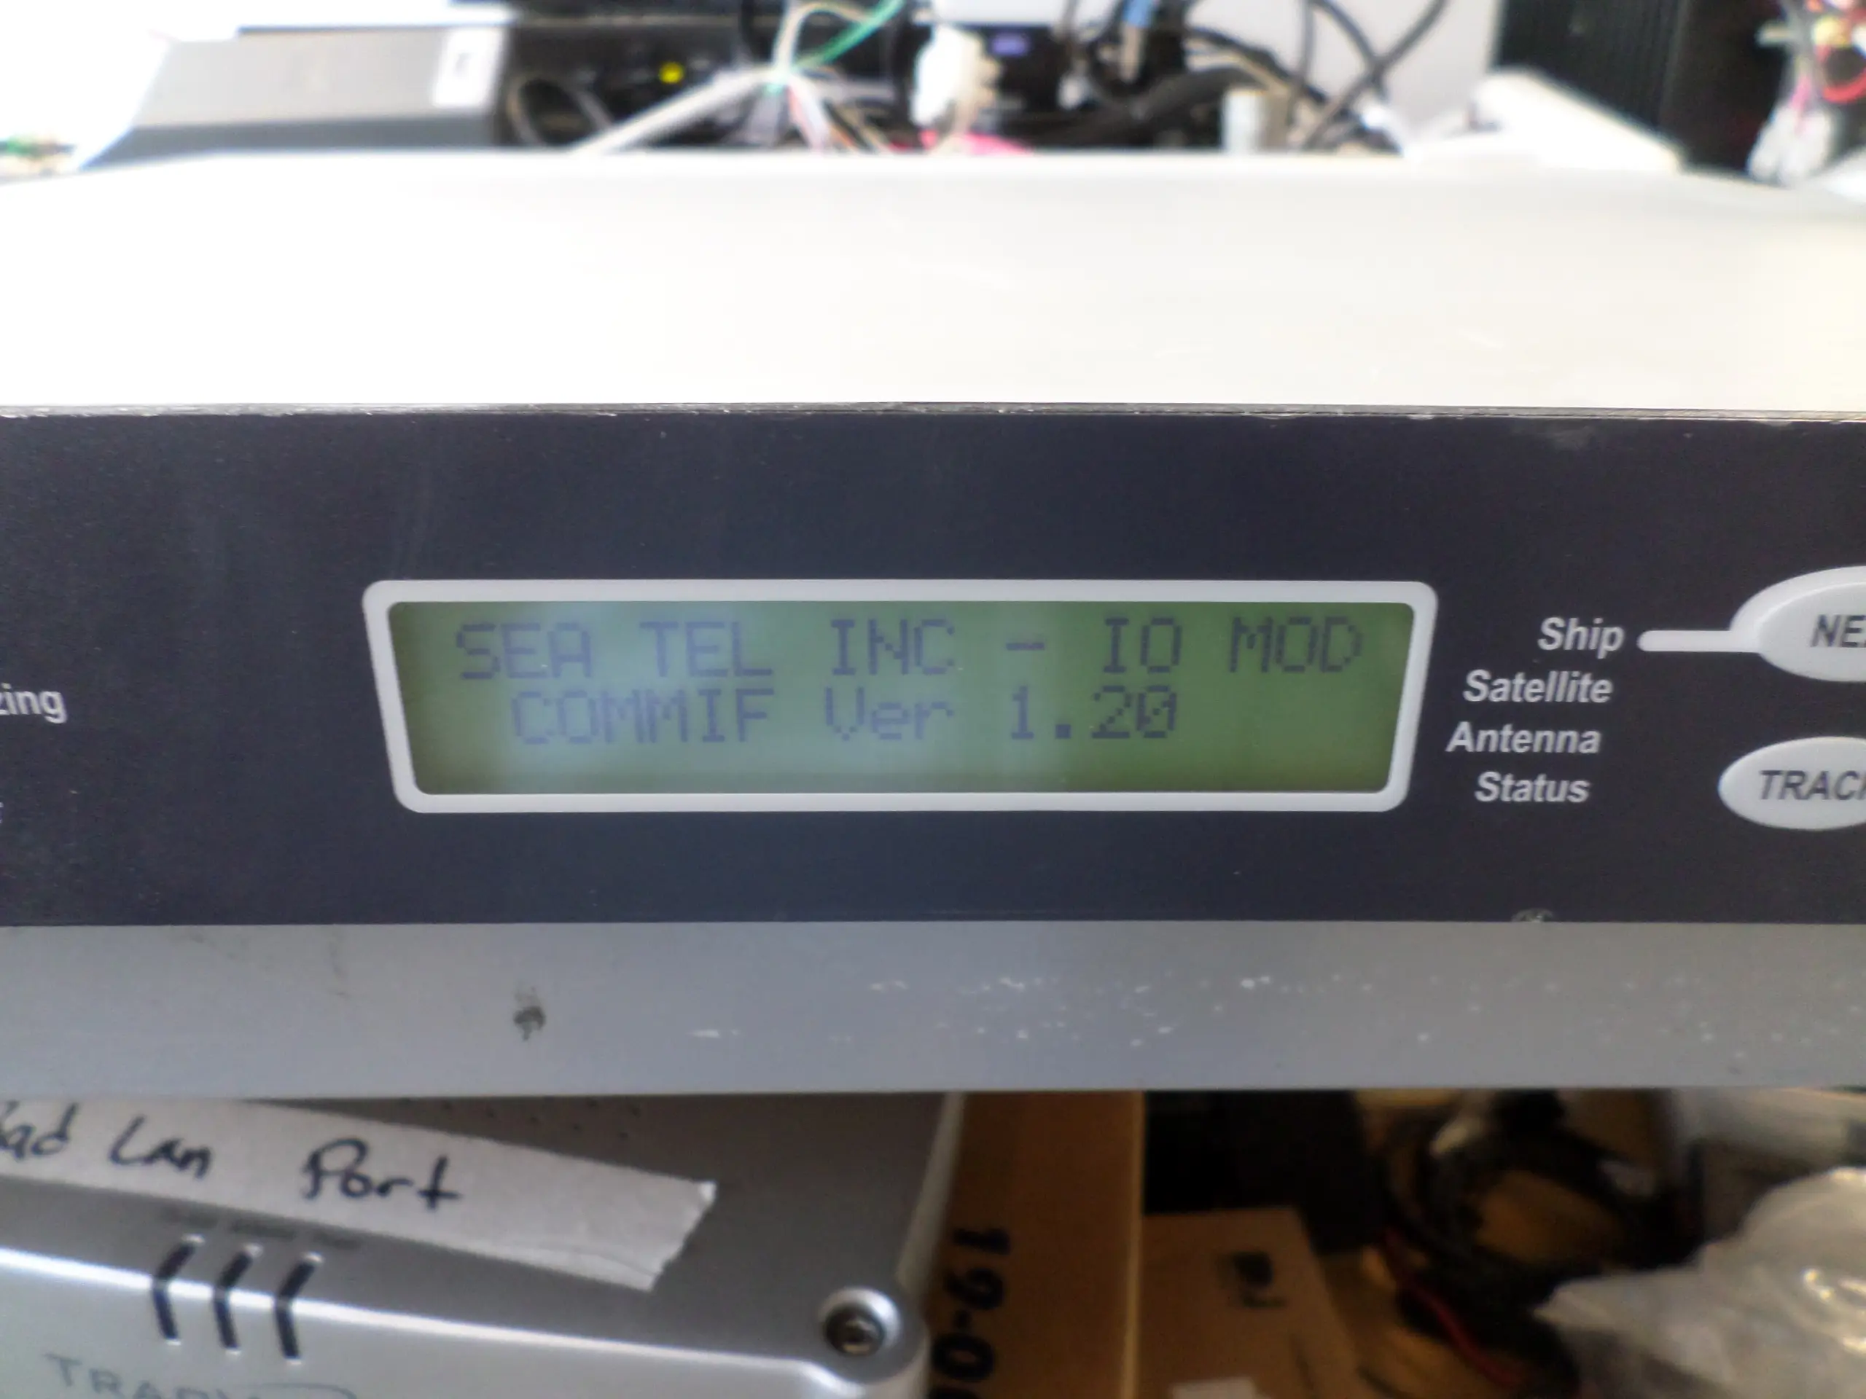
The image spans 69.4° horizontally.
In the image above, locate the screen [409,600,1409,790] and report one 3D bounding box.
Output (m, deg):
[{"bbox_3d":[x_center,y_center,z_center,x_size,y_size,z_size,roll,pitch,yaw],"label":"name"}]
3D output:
[{"bbox_3d":[-0.002,0.000,0.110,0.081,0.017,0.003,0,23,-1],"label":"screen"}]

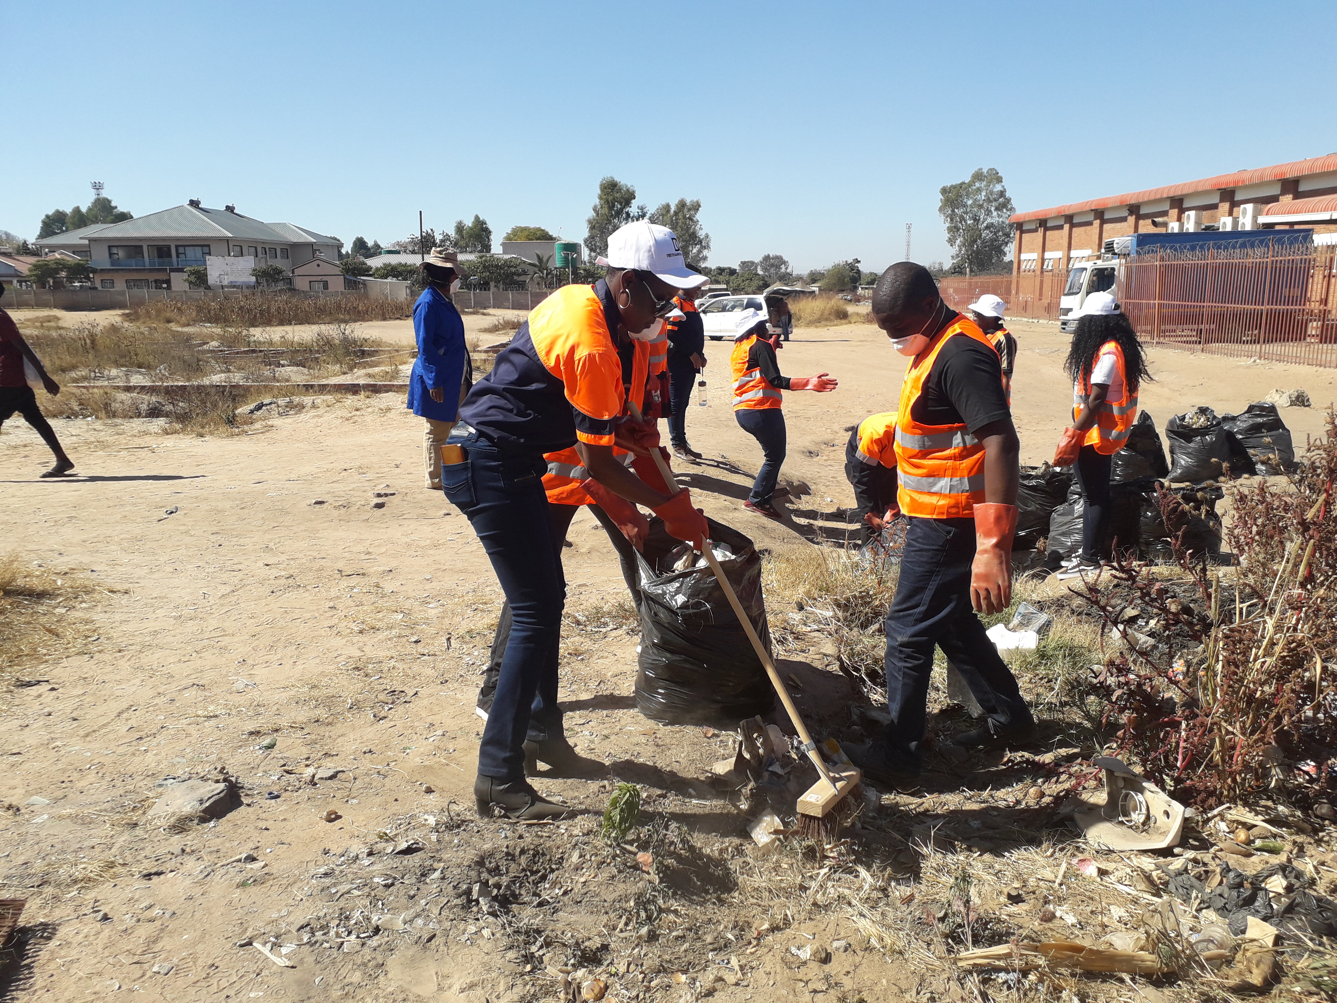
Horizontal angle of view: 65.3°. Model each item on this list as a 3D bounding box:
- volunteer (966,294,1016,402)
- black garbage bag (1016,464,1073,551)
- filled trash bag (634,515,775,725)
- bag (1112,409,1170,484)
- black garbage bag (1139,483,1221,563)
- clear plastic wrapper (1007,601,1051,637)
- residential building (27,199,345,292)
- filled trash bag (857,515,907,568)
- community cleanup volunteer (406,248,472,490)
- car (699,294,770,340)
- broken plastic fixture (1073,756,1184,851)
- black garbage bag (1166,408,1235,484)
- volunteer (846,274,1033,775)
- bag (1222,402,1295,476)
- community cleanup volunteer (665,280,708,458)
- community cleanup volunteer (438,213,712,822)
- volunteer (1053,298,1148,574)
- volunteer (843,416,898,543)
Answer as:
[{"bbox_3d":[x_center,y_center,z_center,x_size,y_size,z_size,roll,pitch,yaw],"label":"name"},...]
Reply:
[{"bbox_3d":[2.573,-0.815,8.326,0.480,1.650,0.500,3,12,16],"label":"volunteer"},{"bbox_3d":[2.418,0.014,6.887,0.560,0.550,0.550,3,13,17],"label":"black garbage bag"},{"bbox_3d":[0.123,0.405,3.777,0.500,0.640,0.500,0,12,0],"label":"filled trash bag"},{"bbox_3d":[3.931,-0.460,8.751,0.560,0.600,0.520,5,13,23],"label":"bag"},{"bbox_3d":[3.380,0.097,6.880,0.540,0.500,0.480,5,13,25],"label":"black garbage bag"},{"bbox_3d":[1.716,0.545,4.960,0.210,0.140,0.150,4,12,20],"label":"clear plastic wrapper"},{"bbox_3d":[-51.868,-25.361,106.952,26.000,9.300,22.000,-1,12,0],"label":"residential building"},{"bbox_3d":[1.329,0.256,6.458,0.400,0.360,0.380,-1,12,0],"label":"filled trash bag"},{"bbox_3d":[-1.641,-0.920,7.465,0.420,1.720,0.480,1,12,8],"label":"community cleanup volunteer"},{"bbox_3d":[2.307,-6.859,39.368,4.650,1.780,1.830,7,14,33],"label":"car"},{"bbox_3d":[1.336,0.862,3.034,0.310,0.190,0.220,6,13,29],"label":"broken plastic fixture"},{"bbox_3d":[4.450,-0.469,8.720,0.540,0.600,0.500,5,13,26],"label":"black garbage bag"},{"bbox_3d":[0.860,0.110,3.336,0.600,1.700,0.530,-2,12,-6],"label":"volunteer"},{"bbox_3d":[5.142,-0.546,9.078,0.620,0.630,0.520,6,13,28],"label":"bag"},{"bbox_3d":[0.149,-1.178,8.996,0.360,1.700,0.480,5,13,24],"label":"community cleanup volunteer"},{"bbox_3d":[-0.260,0.064,2.901,0.710,1.600,0.480,-1,12,-4],"label":"community cleanup volunteer"},{"bbox_3d":[2.432,-0.343,5.872,0.560,1.640,0.500,3,13,17],"label":"volunteer"},{"bbox_3d":[1.493,-0.192,7.361,0.650,0.950,0.520,2,12,10],"label":"volunteer"}]

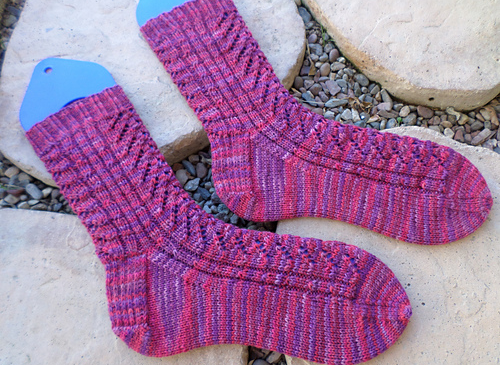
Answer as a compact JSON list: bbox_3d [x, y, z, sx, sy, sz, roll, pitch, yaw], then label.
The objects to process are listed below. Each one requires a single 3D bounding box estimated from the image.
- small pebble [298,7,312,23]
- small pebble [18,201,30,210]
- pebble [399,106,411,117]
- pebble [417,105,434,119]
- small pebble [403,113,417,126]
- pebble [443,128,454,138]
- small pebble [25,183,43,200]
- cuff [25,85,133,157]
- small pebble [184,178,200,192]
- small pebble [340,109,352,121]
[{"bbox_3d":[0.068,-0.206,0.446,0.011,0.008,0.023,-27,72,-7],"label":"small pebble"},{"bbox_3d":[-0.234,0.024,0.375,0.012,0.007,0.009,-7,71,0],"label":"small pebble"},{"bbox_3d":[0.171,-0.078,0.398,0.010,0.007,0.015,36,76,13],"label":"pebble"},{"bbox_3d":[0.193,-0.077,0.397,0.018,0.009,0.012,31,74,12],"label":"pebble"},{"bbox_3d":[0.175,-0.069,0.395,0.017,0.008,0.011,-38,74,-11],"label":"small pebble"},{"bbox_3d":[0.214,-0.053,0.388,0.009,0.007,0.011,-13,71,-3],"label":"pebble"},{"bbox_3d":[-0.227,0.010,0.380,0.009,0.007,0.021,-39,74,-11],"label":"small pebble"},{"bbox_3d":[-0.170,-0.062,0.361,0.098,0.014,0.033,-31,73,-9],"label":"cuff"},{"bbox_3d":[-0.060,0.002,0.377,0.018,0.008,0.010,-39,74,-11],"label":"small pebble"},{"bbox_3d":[0.107,-0.074,0.399,0.013,0.009,0.012,-44,75,-12],"label":"small pebble"}]

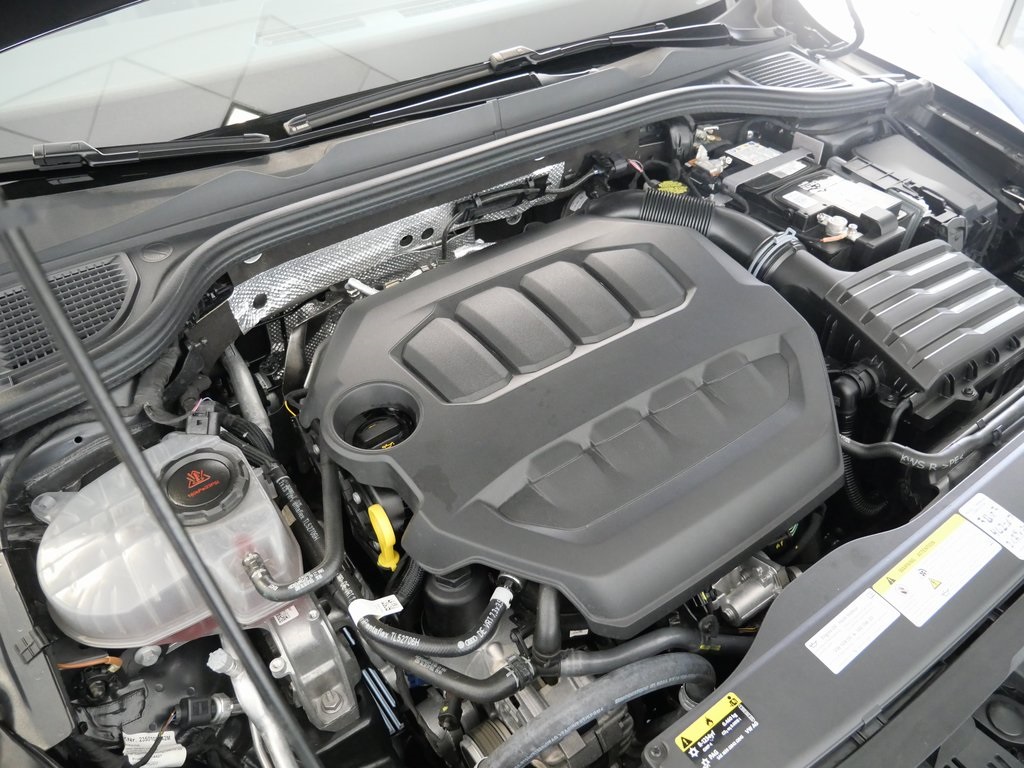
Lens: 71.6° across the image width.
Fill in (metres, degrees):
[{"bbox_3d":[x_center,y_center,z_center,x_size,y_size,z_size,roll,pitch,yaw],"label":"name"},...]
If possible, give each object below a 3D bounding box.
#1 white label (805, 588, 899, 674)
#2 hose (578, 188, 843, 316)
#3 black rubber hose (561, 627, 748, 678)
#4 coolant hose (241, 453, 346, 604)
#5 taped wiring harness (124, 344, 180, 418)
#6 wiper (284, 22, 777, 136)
[{"bbox_3d":[0.282,0.202,0.584,0.088,0.002,0.029,-25,53,-24],"label":"white label"},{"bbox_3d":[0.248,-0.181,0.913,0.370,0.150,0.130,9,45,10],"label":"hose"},{"bbox_3d":[0.129,0.233,0.619,0.205,0.055,0.035,-9,44,-9],"label":"black rubber hose"},{"bbox_3d":[-0.169,0.131,0.608,0.110,0.080,0.100,-34,53,-30],"label":"coolant hose"},{"bbox_3d":[-0.338,-0.002,0.667,0.056,0.062,0.045,-25,51,-25],"label":"taped wiring harness"},{"bbox_3d":[0.052,-0.465,1.042,0.830,0.070,0.110,-21,48,-20],"label":"wiper"}]

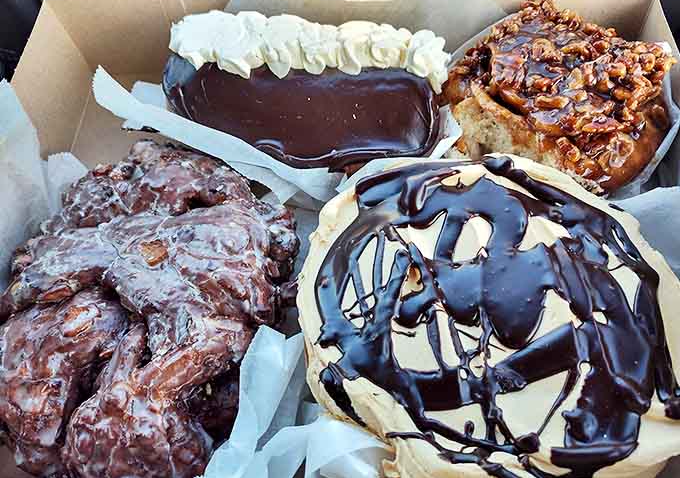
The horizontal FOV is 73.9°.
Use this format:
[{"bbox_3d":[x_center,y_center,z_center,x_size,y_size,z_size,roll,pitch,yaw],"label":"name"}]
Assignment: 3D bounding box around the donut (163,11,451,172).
[{"bbox_3d":[-0.018,-0.086,0.265,0.150,0.054,0.073,6,66,5],"label":"donut"}]

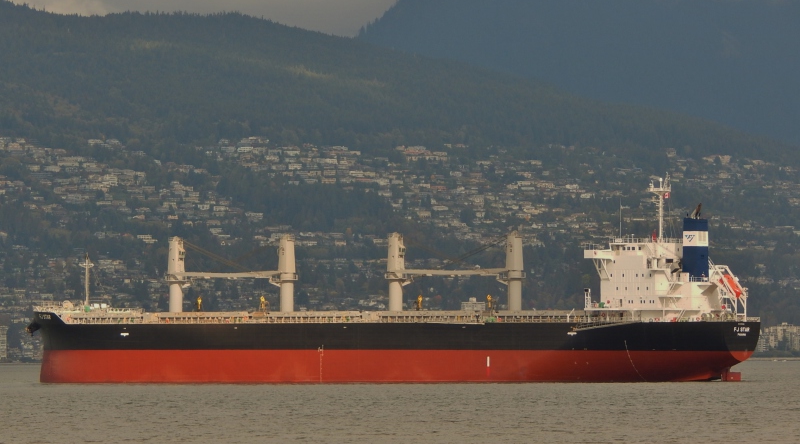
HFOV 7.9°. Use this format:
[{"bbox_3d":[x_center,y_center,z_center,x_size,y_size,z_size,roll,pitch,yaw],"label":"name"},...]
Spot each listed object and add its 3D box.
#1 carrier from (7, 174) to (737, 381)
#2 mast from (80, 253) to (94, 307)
[{"bbox_3d":[-5.300,14.100,1255.500,200.000,45.000,32.300,-1,-2,40],"label":"carrier"},{"bbox_3d":[-70.900,13.150,1312.000,1.800,12.400,3.300,-1,-2,40],"label":"mast"}]

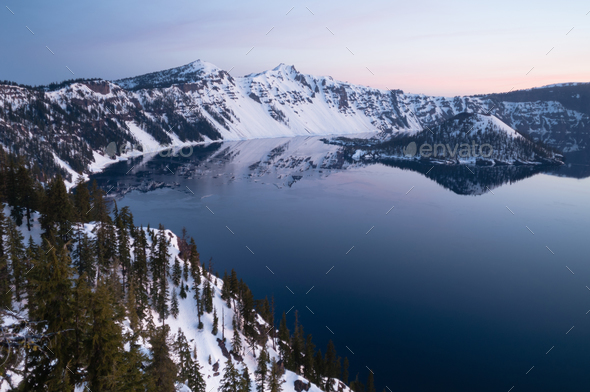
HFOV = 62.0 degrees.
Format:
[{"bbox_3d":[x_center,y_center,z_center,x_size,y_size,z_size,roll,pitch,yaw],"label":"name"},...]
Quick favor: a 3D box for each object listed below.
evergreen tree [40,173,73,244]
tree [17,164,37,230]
[{"bbox_3d":[-53.670,2.920,110.520,7.060,16.550,7.060,0,10,0],"label":"evergreen tree"},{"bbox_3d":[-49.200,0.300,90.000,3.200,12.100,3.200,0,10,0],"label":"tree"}]

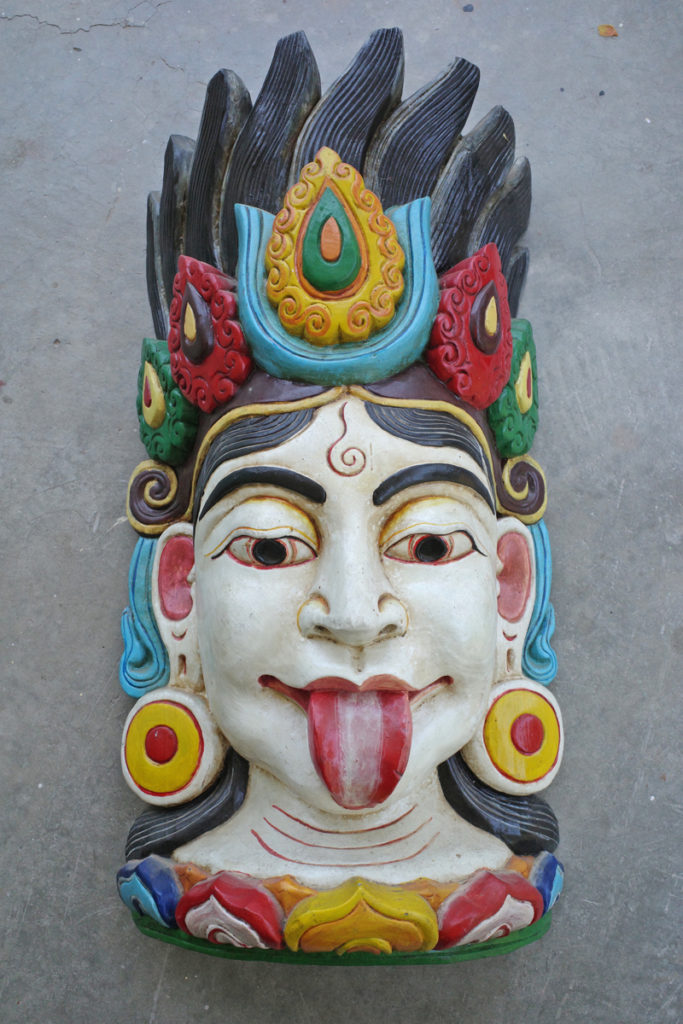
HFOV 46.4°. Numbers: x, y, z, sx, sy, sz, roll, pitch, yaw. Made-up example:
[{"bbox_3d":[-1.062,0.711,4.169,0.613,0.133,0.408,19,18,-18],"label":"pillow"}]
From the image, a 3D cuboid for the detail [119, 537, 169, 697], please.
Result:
[{"bbox_3d":[-0.201,0.107,0.819,0.052,0.054,0.161,-2,78,0],"label":"detail"}]

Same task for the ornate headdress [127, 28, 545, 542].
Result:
[{"bbox_3d":[-0.013,-0.270,0.844,0.437,0.171,0.572,-2,78,0],"label":"ornate headdress"}]

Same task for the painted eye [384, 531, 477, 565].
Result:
[{"bbox_3d":[0.089,0.038,0.828,0.096,0.027,0.036,1,81,-11],"label":"painted eye"}]

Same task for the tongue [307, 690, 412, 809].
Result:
[{"bbox_3d":[0.017,0.206,0.697,0.093,0.054,0.096,-2,78,0],"label":"tongue"}]

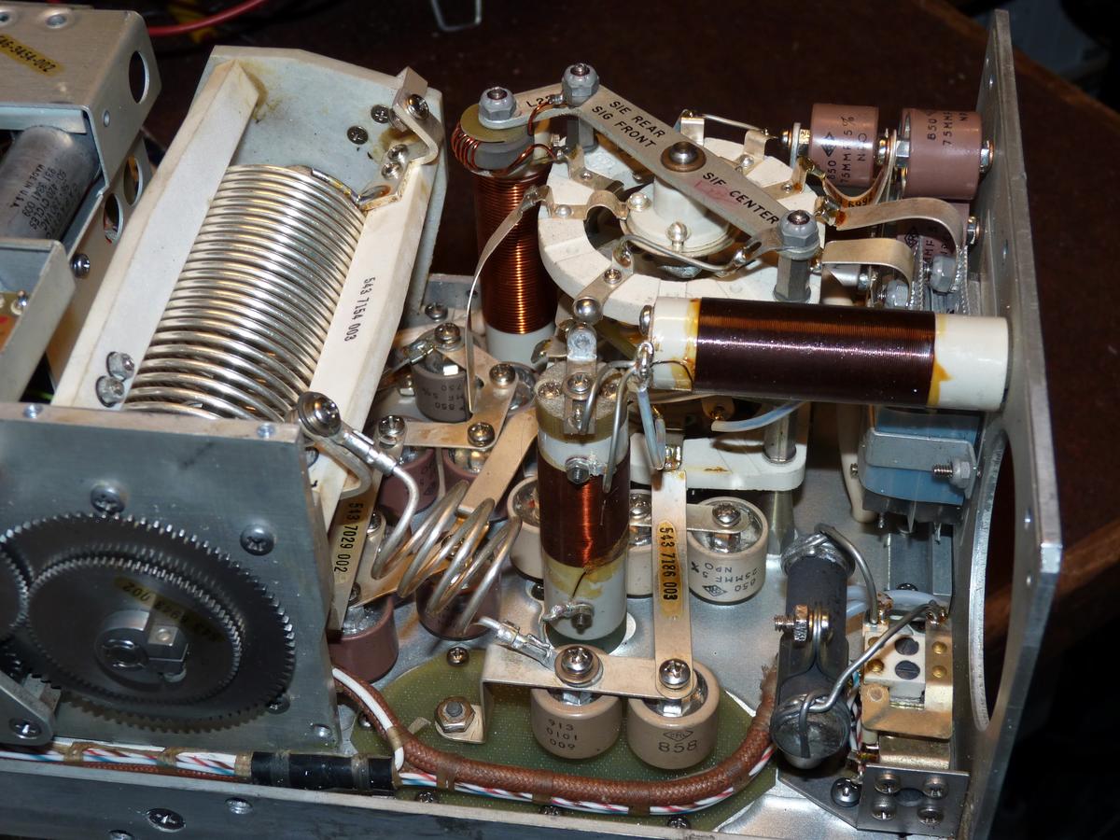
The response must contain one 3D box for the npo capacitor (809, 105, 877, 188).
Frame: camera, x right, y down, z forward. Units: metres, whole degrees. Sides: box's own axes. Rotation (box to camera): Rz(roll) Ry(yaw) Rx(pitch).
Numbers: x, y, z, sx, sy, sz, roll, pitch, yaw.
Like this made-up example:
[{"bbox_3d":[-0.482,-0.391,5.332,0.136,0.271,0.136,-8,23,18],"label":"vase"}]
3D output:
[{"bbox_3d":[0.077,-0.074,0.465,0.017,0.021,0.021,5,43,6],"label":"npo capacitor"}]

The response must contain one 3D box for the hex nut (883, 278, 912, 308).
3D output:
[{"bbox_3d":[0.075,-0.028,0.383,0.005,0.008,0.009,4,5,7],"label":"hex nut"}]

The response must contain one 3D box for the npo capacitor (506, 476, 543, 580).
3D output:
[{"bbox_3d":[-0.002,0.026,0.416,0.020,0.017,0.020,5,43,6],"label":"npo capacitor"}]

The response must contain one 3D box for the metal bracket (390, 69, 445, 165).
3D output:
[{"bbox_3d":[-0.041,-0.087,0.491,0.015,0.019,0.016,5,43,6],"label":"metal bracket"}]

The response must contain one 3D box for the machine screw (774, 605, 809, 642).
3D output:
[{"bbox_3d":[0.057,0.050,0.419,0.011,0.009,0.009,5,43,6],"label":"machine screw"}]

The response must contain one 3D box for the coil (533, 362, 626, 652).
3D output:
[{"bbox_3d":[0.006,0.024,0.442,0.022,0.084,0.022,-1,43,1],"label":"coil"}]

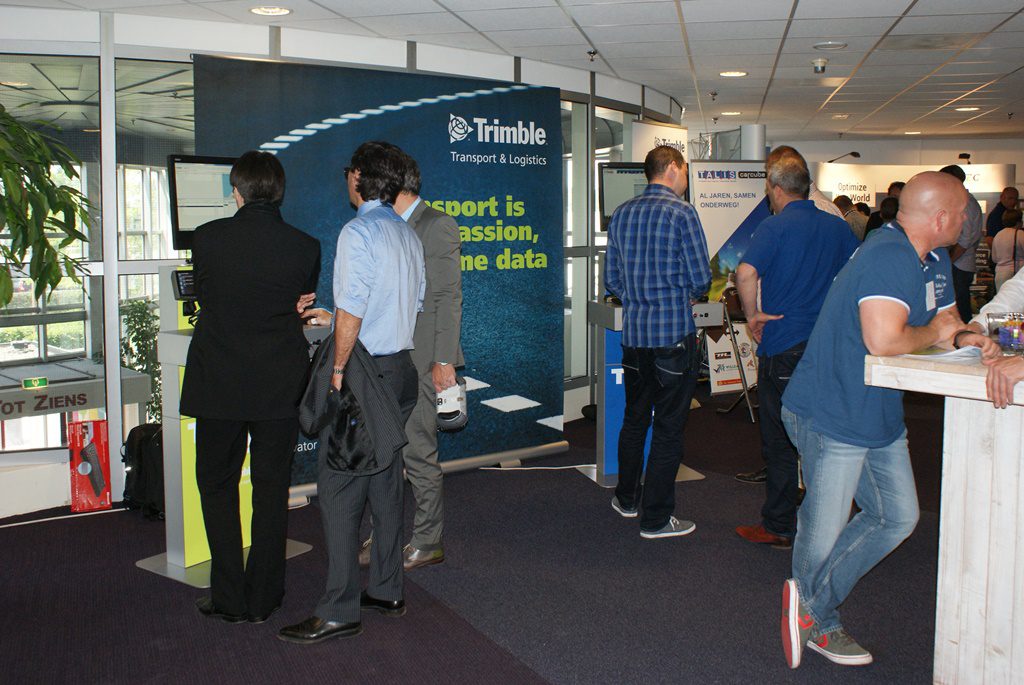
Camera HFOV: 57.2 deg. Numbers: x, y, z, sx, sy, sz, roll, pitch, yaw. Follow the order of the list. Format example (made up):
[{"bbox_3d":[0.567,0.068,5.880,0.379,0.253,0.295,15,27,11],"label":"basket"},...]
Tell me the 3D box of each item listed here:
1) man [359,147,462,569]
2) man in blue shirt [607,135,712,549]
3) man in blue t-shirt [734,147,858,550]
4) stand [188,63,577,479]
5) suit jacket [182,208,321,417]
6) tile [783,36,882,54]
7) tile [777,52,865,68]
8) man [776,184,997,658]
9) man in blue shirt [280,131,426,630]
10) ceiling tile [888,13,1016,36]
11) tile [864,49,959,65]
[{"bbox_3d":[-0.435,0.095,4.061,0.460,1.820,0.540,-5,9,-34],"label":"man"},{"bbox_3d":[0.703,-0.021,4.648,0.520,1.840,0.500,2,7,15],"label":"man in blue shirt"},{"bbox_3d":[1.323,0.026,4.359,0.570,1.830,0.440,-2,7,-18],"label":"man in blue t-shirt"},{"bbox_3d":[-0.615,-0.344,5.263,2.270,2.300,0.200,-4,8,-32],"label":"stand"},{"bbox_3d":[-1.000,-0.117,3.592,0.500,0.810,0.360,-3,9,-25],"label":"suit jacket"},{"bbox_3d":[2.026,-1.907,5.999,0.580,0.020,0.580,2,8,13],"label":"tile"},{"bbox_3d":[2.156,-1.985,6.568,0.580,0.020,0.580,2,8,13],"label":"tile"},{"bbox_3d":[1.254,0.286,3.136,0.680,1.680,0.600,4,9,27],"label":"man"},{"bbox_3d":[-0.582,0.176,3.442,0.480,1.770,0.530,6,9,39],"label":"man in blue shirt"},{"bbox_3d":[2.507,-1.828,5.360,0.600,0.020,0.600,2,8,13],"label":"ceiling tile"},{"bbox_3d":[2.773,-1.988,6.520,0.600,0.020,0.600,2,8,13],"label":"tile"}]

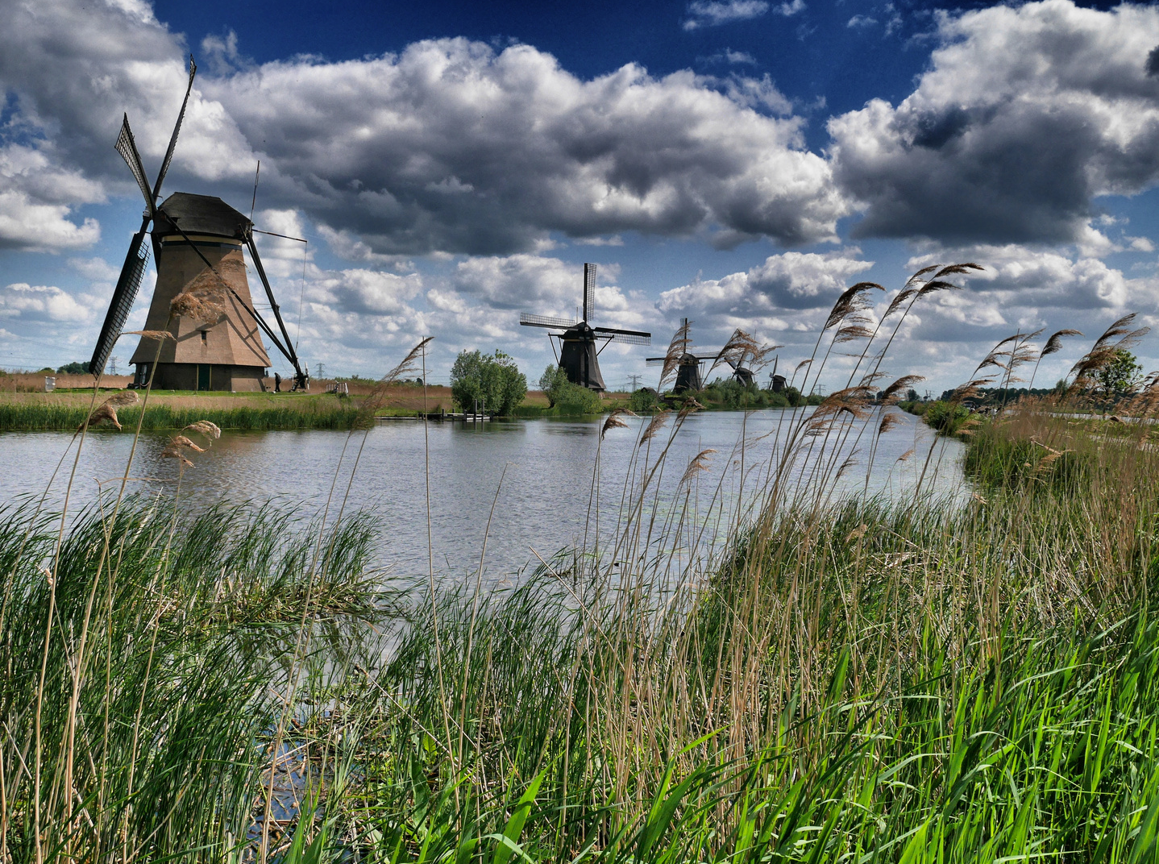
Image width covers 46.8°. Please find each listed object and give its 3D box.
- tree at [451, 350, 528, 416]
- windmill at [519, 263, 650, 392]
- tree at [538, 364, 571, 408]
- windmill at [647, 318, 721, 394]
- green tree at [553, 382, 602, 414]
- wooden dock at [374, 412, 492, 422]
[{"bbox_3d":[-12.000,-6.600,177.000,10.300,8.800,9.000,0,1,12],"label":"tree"},{"bbox_3d":[-0.400,-21.400,288.000,28.300,28.700,13.000,0,1,-16],"label":"windmill"},{"bbox_3d":[-3.800,-7.200,212.000,5.300,7.000,5.000,0,1,0],"label":"tree"},{"bbox_3d":[38.000,-25.000,460.000,28.300,28.700,13.000,0,1,-18],"label":"windmill"},{"bbox_3d":[-0.400,-5.300,211.000,7.800,5.100,6.500,0,1,12],"label":"green tree"},{"bbox_3d":[-15.600,-1.640,144.000,13.200,1.100,3.500,0,1,12],"label":"wooden dock"}]

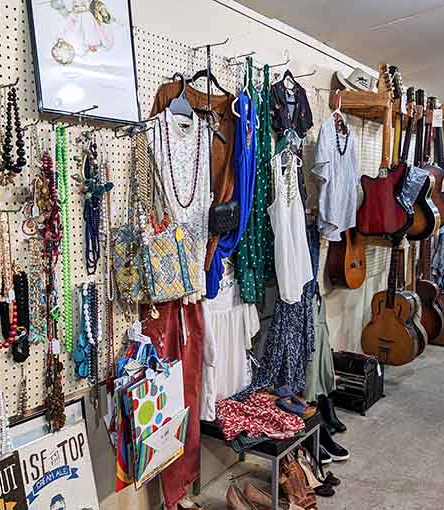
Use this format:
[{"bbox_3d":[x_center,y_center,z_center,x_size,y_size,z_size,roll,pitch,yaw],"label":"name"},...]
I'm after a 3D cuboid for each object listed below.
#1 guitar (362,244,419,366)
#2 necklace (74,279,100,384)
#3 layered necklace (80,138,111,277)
[{"bbox_3d":[1.085,0.212,3.329,0.115,0.990,0.390,-4,9,-41],"label":"guitar"},{"bbox_3d":[-0.416,0.235,1.627,0.045,0.320,0.070,4,8,34],"label":"necklace"},{"bbox_3d":[-0.385,-0.147,1.613,0.050,0.412,0.085,4,8,34],"label":"layered necklace"}]

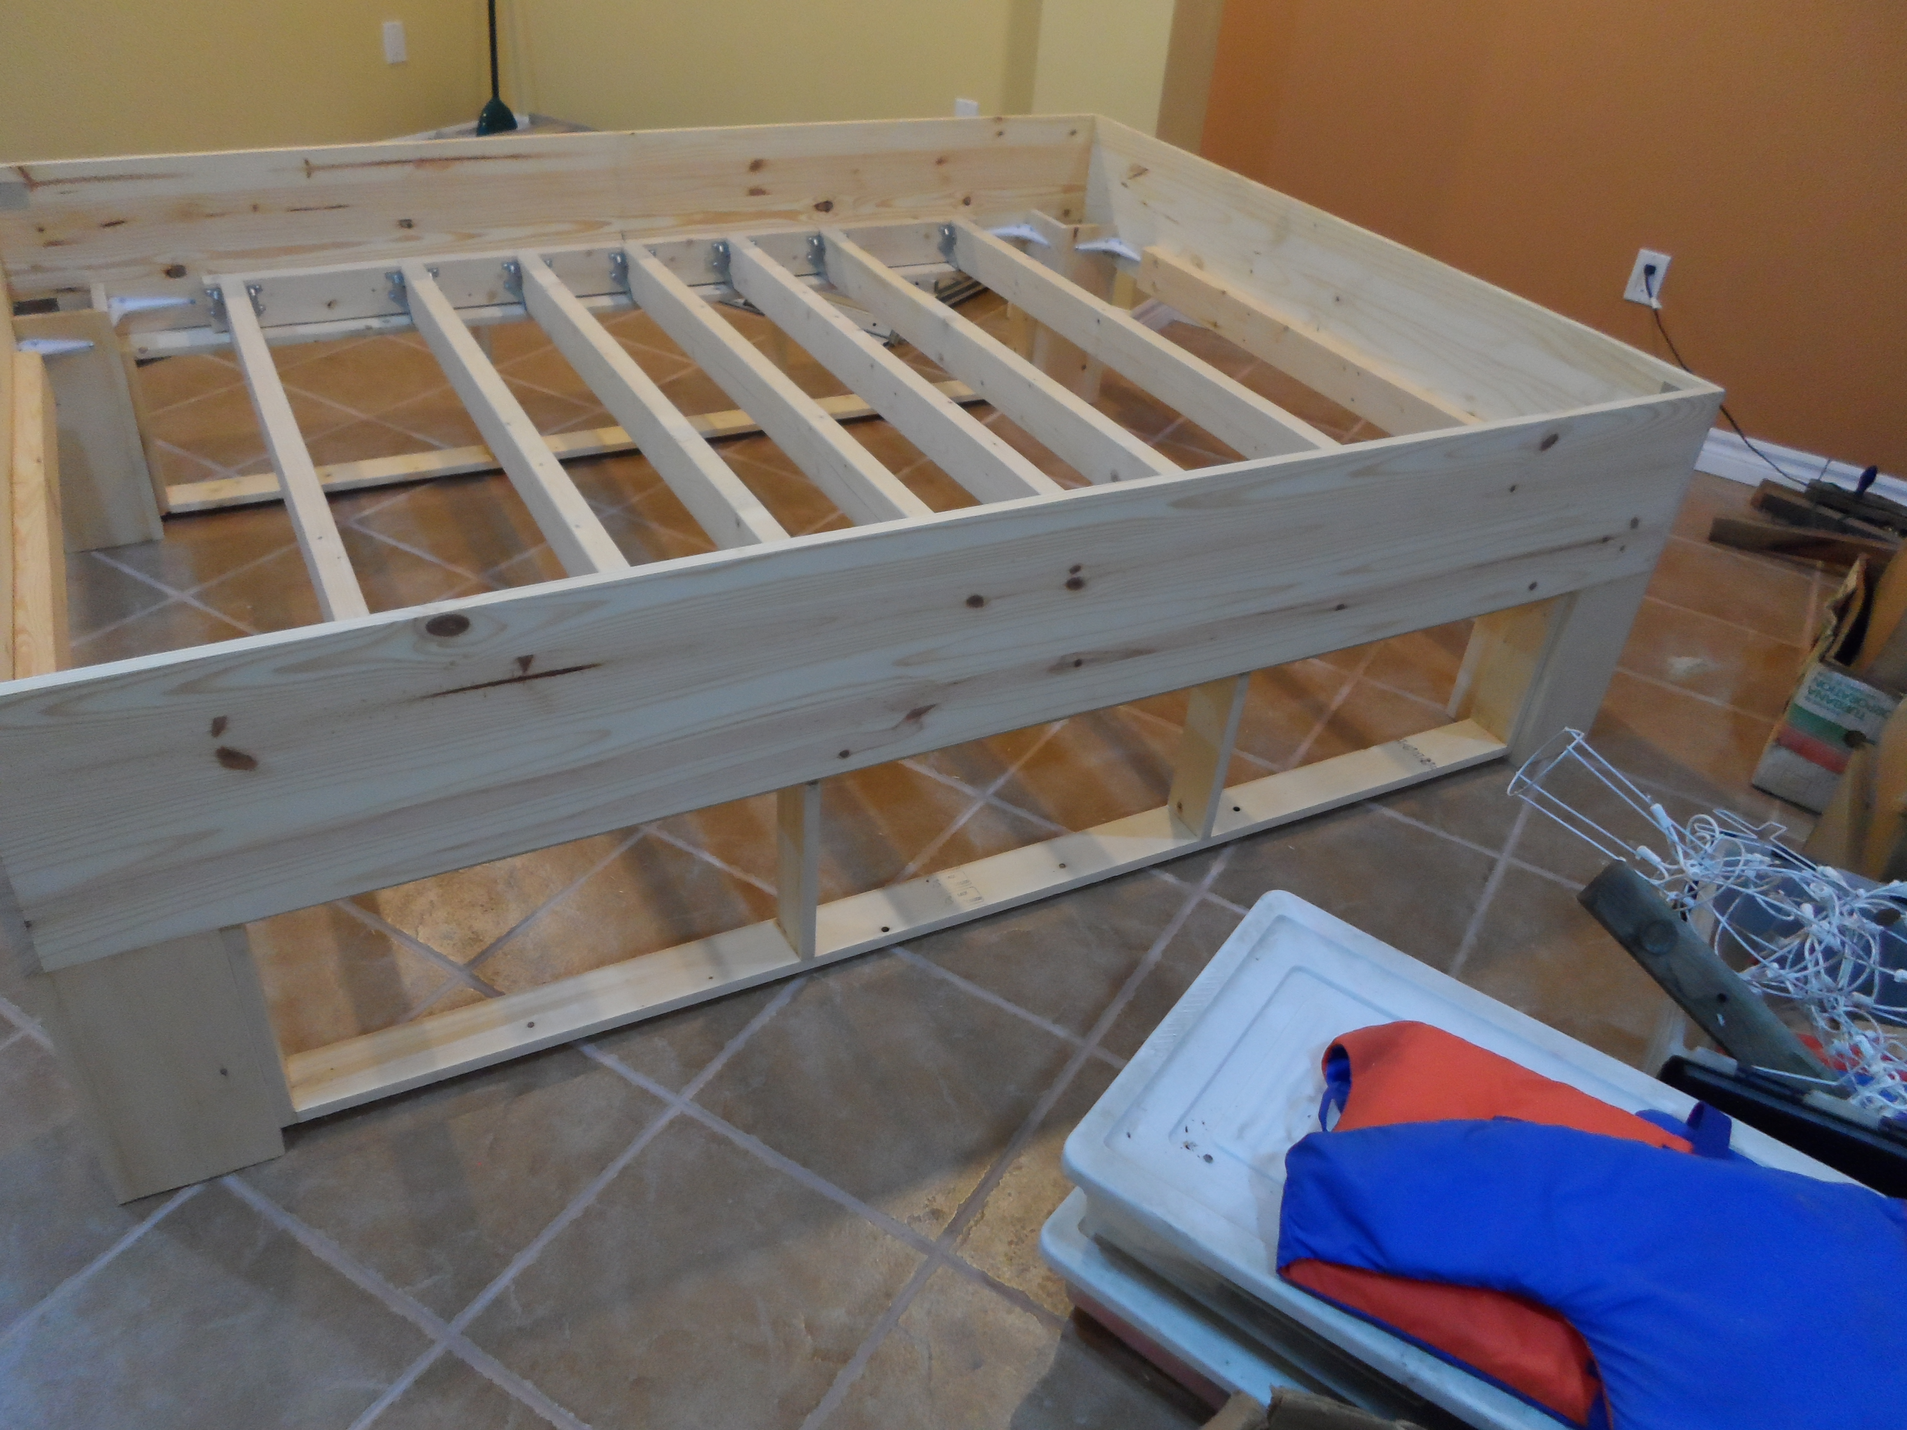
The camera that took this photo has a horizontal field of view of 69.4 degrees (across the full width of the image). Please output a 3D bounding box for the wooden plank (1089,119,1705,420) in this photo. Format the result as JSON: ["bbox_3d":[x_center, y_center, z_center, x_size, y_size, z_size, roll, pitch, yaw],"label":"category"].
[{"bbox_3d":[0.671,-0.761,2.519,0.020,0.287,1.570,-14,39,-24],"label":"wooden plank"}]

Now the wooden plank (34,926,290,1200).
[{"bbox_3d":[-0.758,0.323,1.331,0.155,0.358,0.024,-14,39,-25],"label":"wooden plank"}]

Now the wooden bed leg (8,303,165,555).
[{"bbox_3d":[-1.452,-0.468,2.295,0.157,0.414,0.020,-13,39,-24],"label":"wooden bed leg"}]

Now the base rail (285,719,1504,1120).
[{"bbox_3d":[0.069,0.218,1.828,1.789,0.020,0.082,-13,39,-24],"label":"base rail"}]

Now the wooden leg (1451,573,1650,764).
[{"bbox_3d":[0.921,-0.132,2.136,0.172,0.390,0.154,-13,39,-24],"label":"wooden leg"}]

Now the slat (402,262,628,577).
[{"bbox_3d":[-0.625,-0.383,1.992,0.038,0.086,1.446,-15,40,-25],"label":"slat"}]

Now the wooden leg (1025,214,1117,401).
[{"bbox_3d":[0.248,-0.923,3.145,0.160,0.414,0.152,-13,39,-24],"label":"wooden leg"}]

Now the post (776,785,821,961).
[{"bbox_3d":[-0.183,0.157,1.618,0.019,0.285,0.081,-13,39,-24],"label":"post"}]

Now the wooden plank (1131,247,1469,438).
[{"bbox_3d":[0.645,-0.658,2.529,0.038,0.086,1.033,-15,40,-25],"label":"wooden plank"}]

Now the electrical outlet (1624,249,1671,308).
[{"bbox_3d":[1.614,-1.015,3.199,0.071,0.115,0.012,25,39,26],"label":"electrical outlet"}]

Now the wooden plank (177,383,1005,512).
[{"bbox_3d":[-0.644,-0.581,2.862,1.800,0.020,0.082,-13,39,-24],"label":"wooden plank"}]

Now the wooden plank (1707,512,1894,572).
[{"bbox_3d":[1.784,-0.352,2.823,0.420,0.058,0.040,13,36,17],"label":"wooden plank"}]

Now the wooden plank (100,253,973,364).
[{"bbox_3d":[-0.635,-0.820,2.731,1.750,0.021,0.080,-14,39,-25],"label":"wooden plank"}]

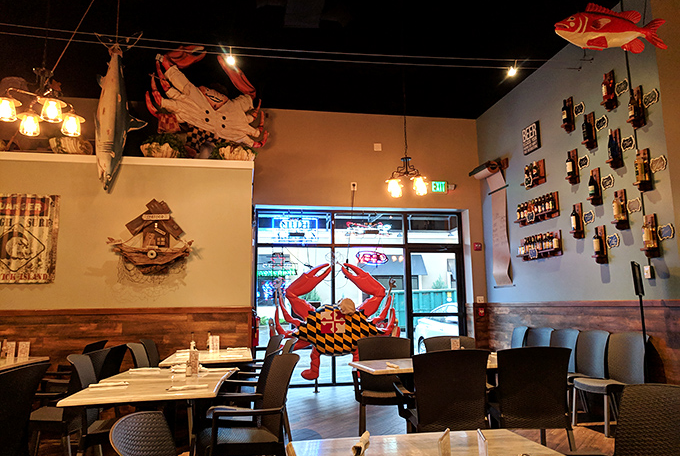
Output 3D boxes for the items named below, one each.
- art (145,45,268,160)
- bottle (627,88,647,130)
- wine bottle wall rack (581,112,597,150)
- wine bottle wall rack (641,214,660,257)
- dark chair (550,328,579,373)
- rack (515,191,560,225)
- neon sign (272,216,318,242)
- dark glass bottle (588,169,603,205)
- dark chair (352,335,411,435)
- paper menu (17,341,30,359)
[{"bbox_3d":[-1.646,-1.510,6.414,1.470,1.480,0.500,1,-9,-10],"label":"art"},{"bbox_3d":[2.914,-1.184,5.037,0.118,0.420,0.120,1,-9,-10],"label":"bottle"},{"bbox_3d":[2.791,-1.077,5.728,0.118,0.430,0.120,1,-9,-10],"label":"wine bottle wall rack"},{"bbox_3d":[2.888,0.080,4.799,0.098,0.410,0.145,1,-9,-10],"label":"wine bottle wall rack"},{"bbox_3d":[2.443,1.635,5.897,0.580,0.900,0.490,2,-9,-16],"label":"dark chair"},{"bbox_3d":[2.643,-0.231,6.923,0.120,0.320,0.970,1,-9,-10],"label":"rack"},{"bbox_3d":[-0.684,0.009,7.893,0.730,0.420,0.090,1,-9,-10],"label":"neon sign"},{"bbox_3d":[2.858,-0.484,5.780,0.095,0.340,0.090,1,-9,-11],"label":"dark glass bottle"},{"bbox_3d":[0.428,1.463,4.579,0.580,0.900,0.600,0,-9,-7],"label":"dark chair"},{"bbox_3d":[-2.921,1.134,4.710,0.102,0.162,0.030,1,-9,-10],"label":"paper menu"}]

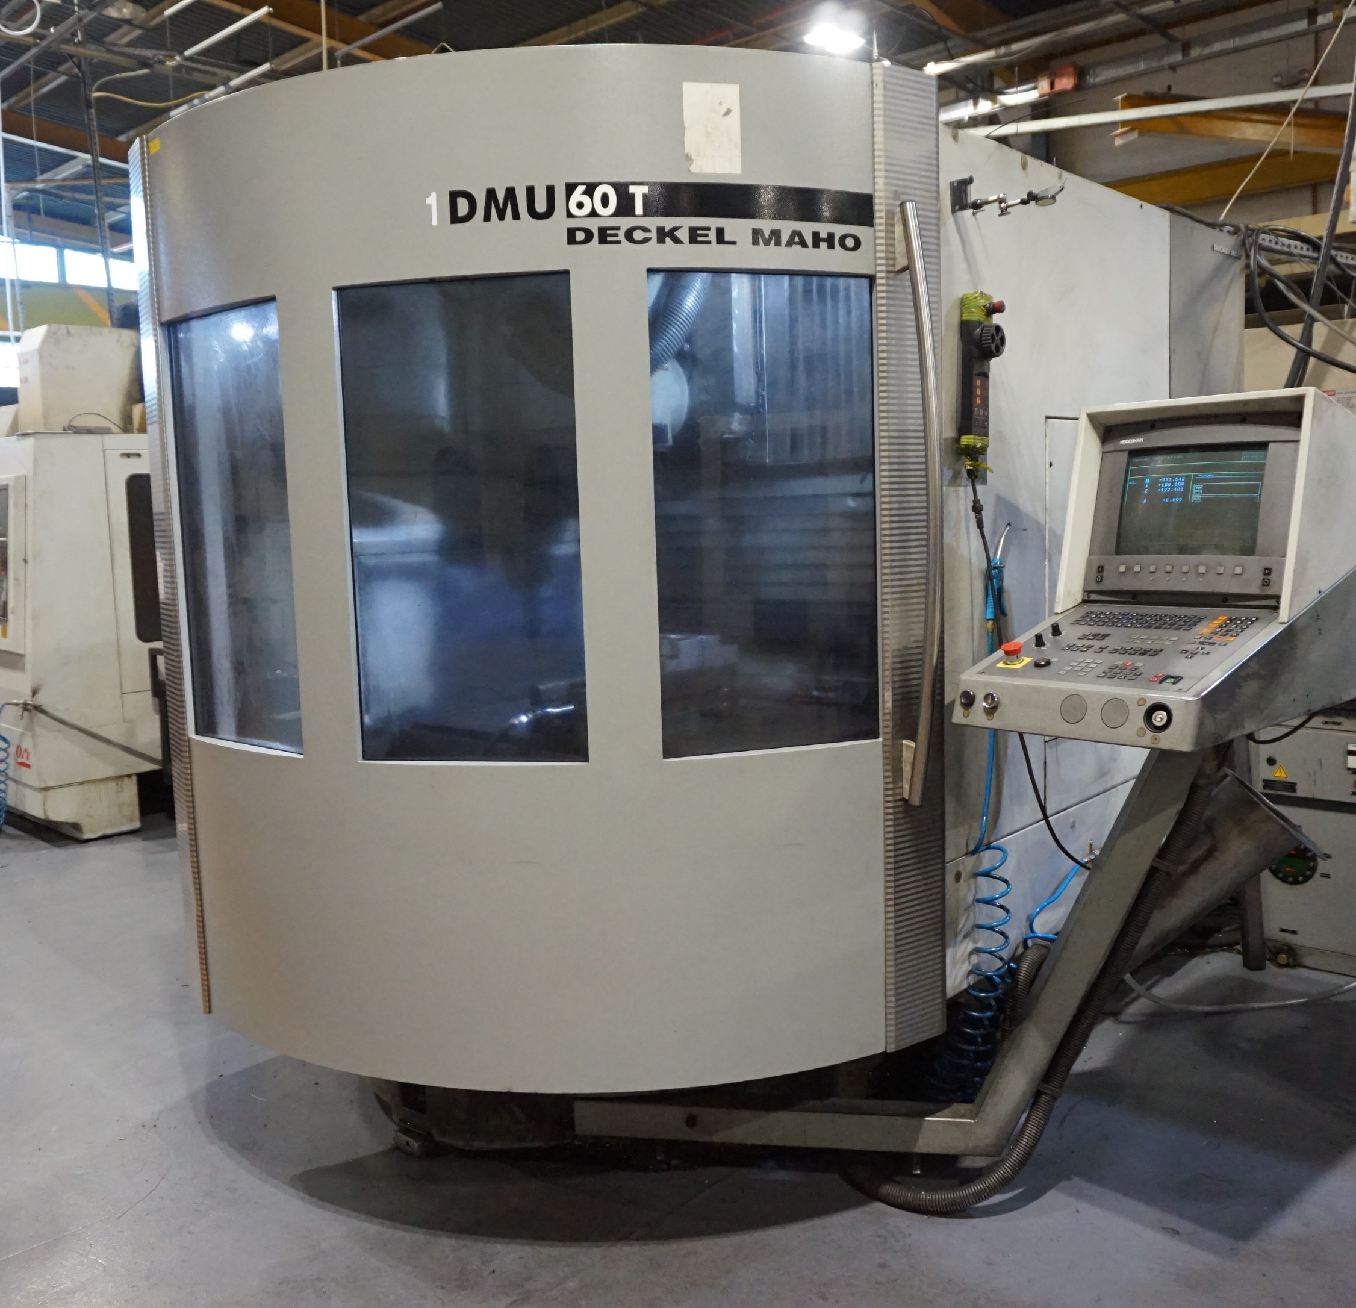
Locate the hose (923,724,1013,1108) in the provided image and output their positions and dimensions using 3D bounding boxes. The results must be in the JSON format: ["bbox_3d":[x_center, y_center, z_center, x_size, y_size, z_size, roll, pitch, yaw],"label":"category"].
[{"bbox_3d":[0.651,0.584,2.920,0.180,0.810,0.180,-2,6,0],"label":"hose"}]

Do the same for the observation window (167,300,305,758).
[{"bbox_3d":[-0.949,-0.261,2.796,0.434,0.928,0.045,4,8,40],"label":"observation window"}]

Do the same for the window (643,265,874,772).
[{"bbox_3d":[0.179,-0.269,2.562,0.463,0.928,0.045,-4,6,-17],"label":"window"}]

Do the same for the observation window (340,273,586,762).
[{"bbox_3d":[-0.421,-0.248,2.536,0.476,0.928,0.045,0,6,12],"label":"observation window"}]

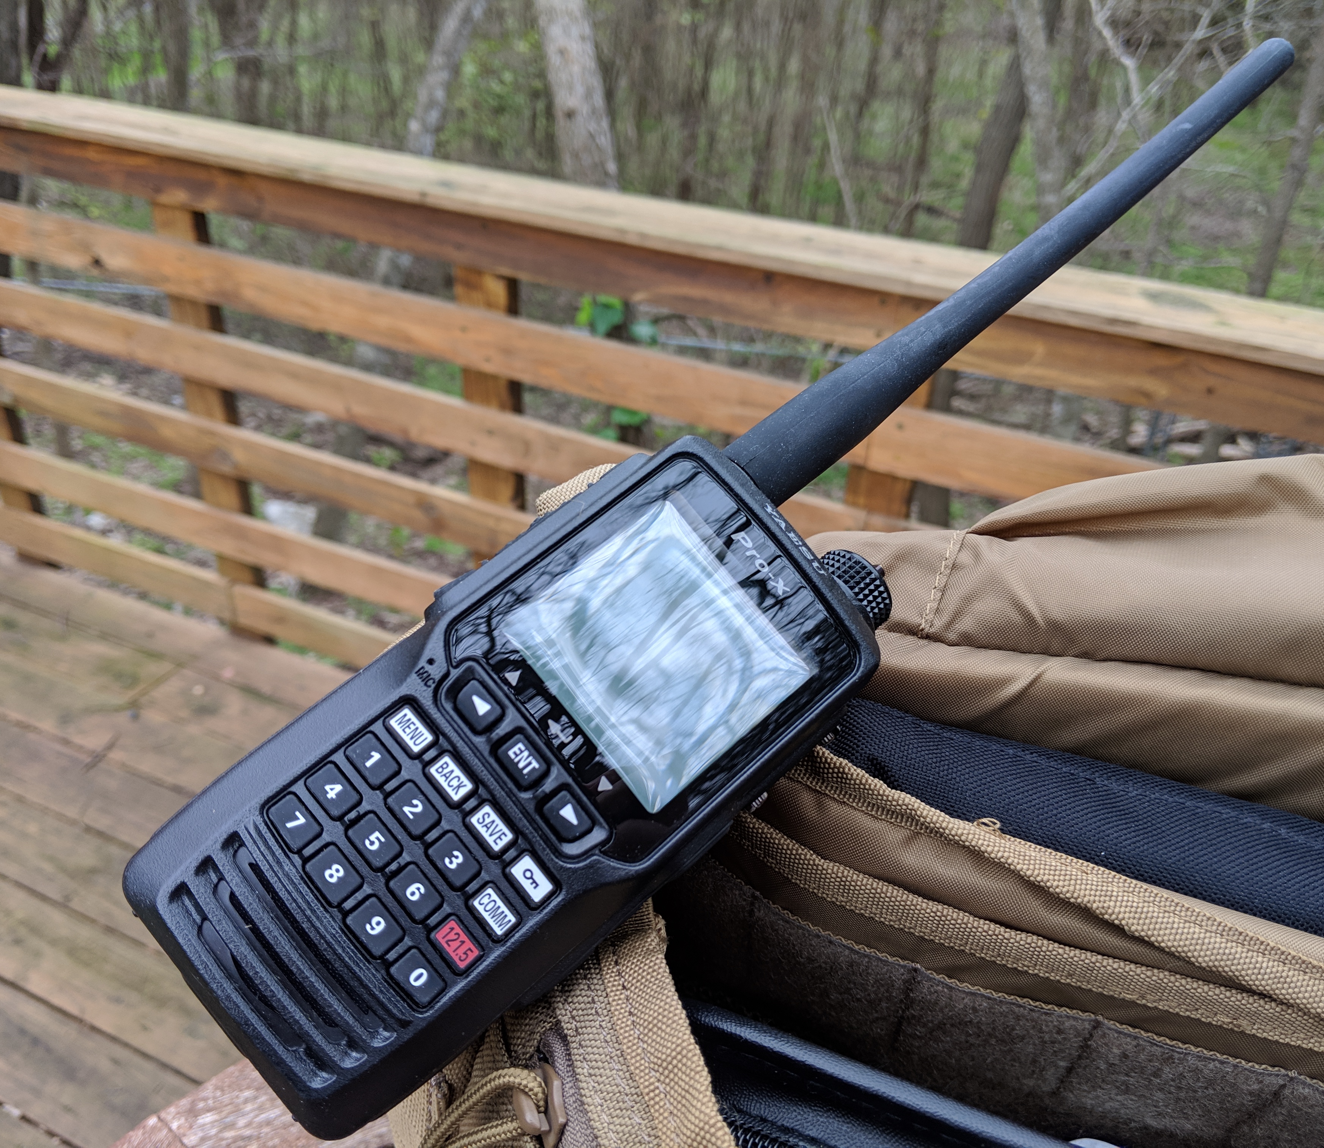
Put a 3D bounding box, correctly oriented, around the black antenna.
[{"bbox_3d":[0.088,-0.077,0.278,0.201,0.015,0.015,-39,87,-20],"label":"black antenna"}]

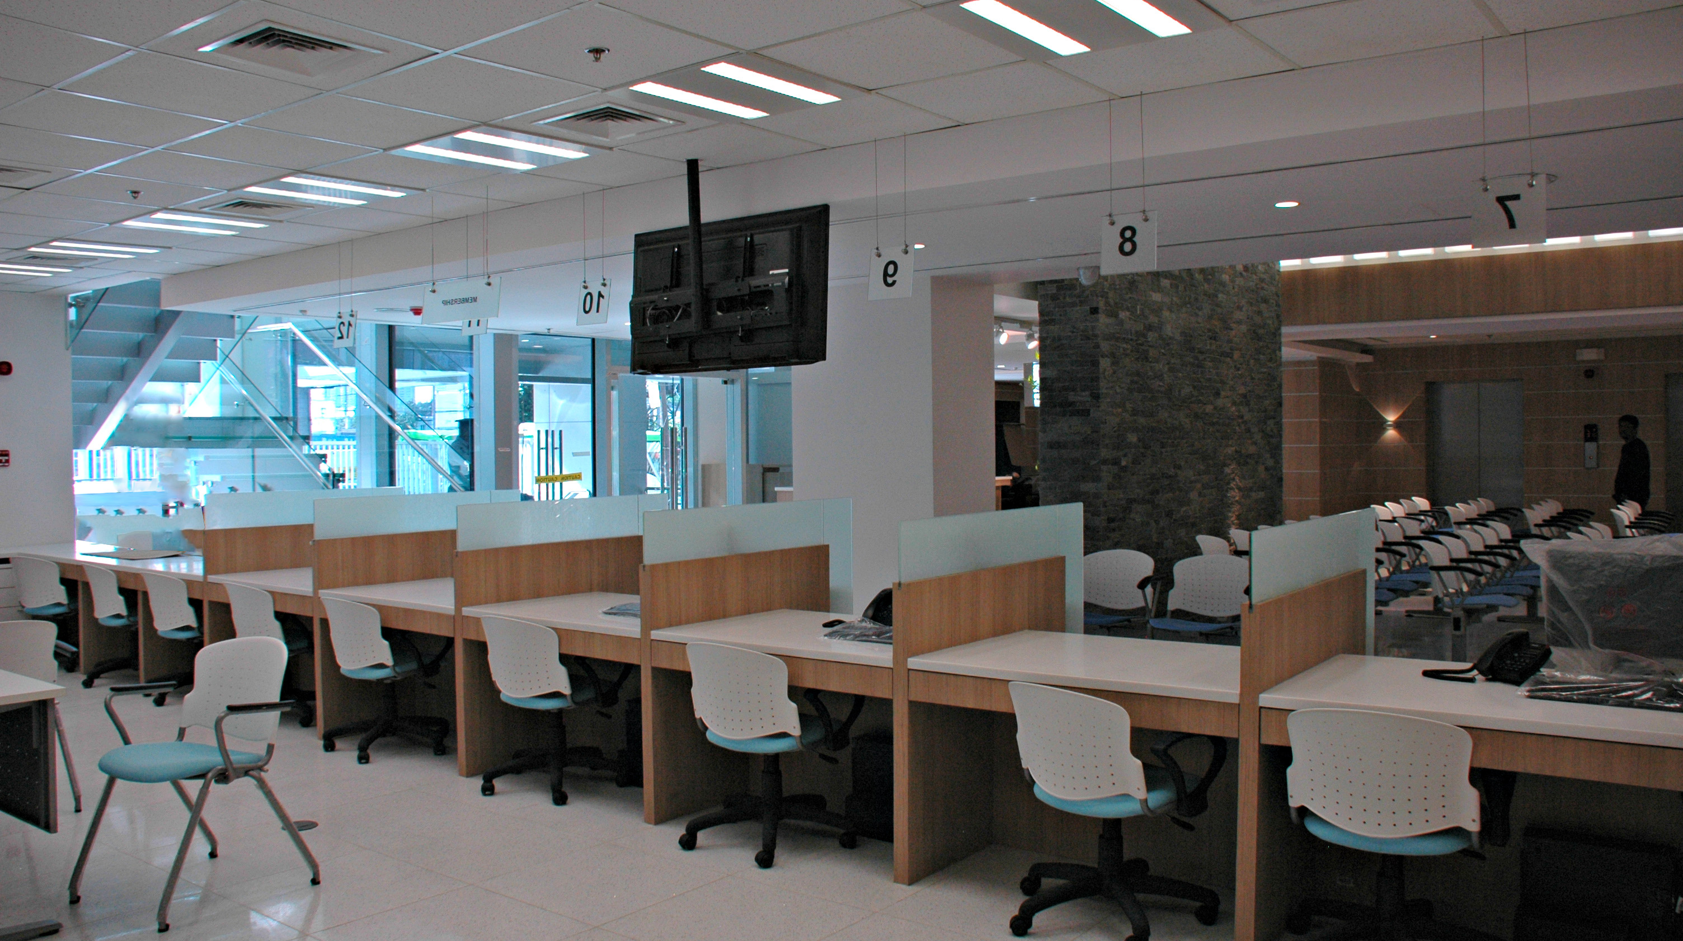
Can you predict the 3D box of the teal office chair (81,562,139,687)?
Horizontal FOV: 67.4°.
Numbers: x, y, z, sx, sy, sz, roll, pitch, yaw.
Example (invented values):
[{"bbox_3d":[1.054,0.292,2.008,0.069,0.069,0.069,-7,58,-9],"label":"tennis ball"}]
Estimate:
[{"bbox_3d":[-4.309,0.939,7.737,0.590,0.750,0.600,0,2,36],"label":"teal office chair"}]

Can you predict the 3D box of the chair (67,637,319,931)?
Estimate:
[{"bbox_3d":[-2.112,0.976,4.099,0.550,0.830,0.570,0,2,29],"label":"chair"}]

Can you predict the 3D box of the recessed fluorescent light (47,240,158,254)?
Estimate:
[{"bbox_3d":[-4.046,-1.236,6.948,0.095,0.040,0.580,0,2,37],"label":"recessed fluorescent light"}]

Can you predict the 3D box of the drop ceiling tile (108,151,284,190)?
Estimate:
[{"bbox_3d":[-2.593,-1.206,5.060,0.595,0.020,0.595,0,2,36],"label":"drop ceiling tile"}]

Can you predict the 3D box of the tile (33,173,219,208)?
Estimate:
[{"bbox_3d":[-3.117,-1.231,5.518,0.600,0.020,0.590,0,2,38],"label":"tile"}]

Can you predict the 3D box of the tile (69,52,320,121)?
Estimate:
[{"bbox_3d":[-1.990,-1.175,3.858,0.595,0.020,0.595,0,2,36],"label":"tile"}]

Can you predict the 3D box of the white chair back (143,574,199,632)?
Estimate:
[{"bbox_3d":[-3.596,0.704,6.750,0.460,0.360,0.140,1,3,43],"label":"white chair back"}]

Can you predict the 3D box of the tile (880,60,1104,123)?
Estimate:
[{"bbox_3d":[0.511,-1.235,4.121,0.600,0.016,0.600,1,3,37],"label":"tile"}]

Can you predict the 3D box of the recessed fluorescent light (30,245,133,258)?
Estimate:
[{"bbox_3d":[-4.377,-1.272,7.278,0.110,0.040,0.550,0,2,38],"label":"recessed fluorescent light"}]

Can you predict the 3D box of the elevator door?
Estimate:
[{"bbox_3d":[7.608,-0.080,15.144,1.127,2.012,0.100,0,2,37],"label":"elevator door"}]

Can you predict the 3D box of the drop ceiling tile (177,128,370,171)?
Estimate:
[{"bbox_3d":[-2.159,-1.223,4.773,0.600,0.020,0.590,0,2,38],"label":"drop ceiling tile"}]

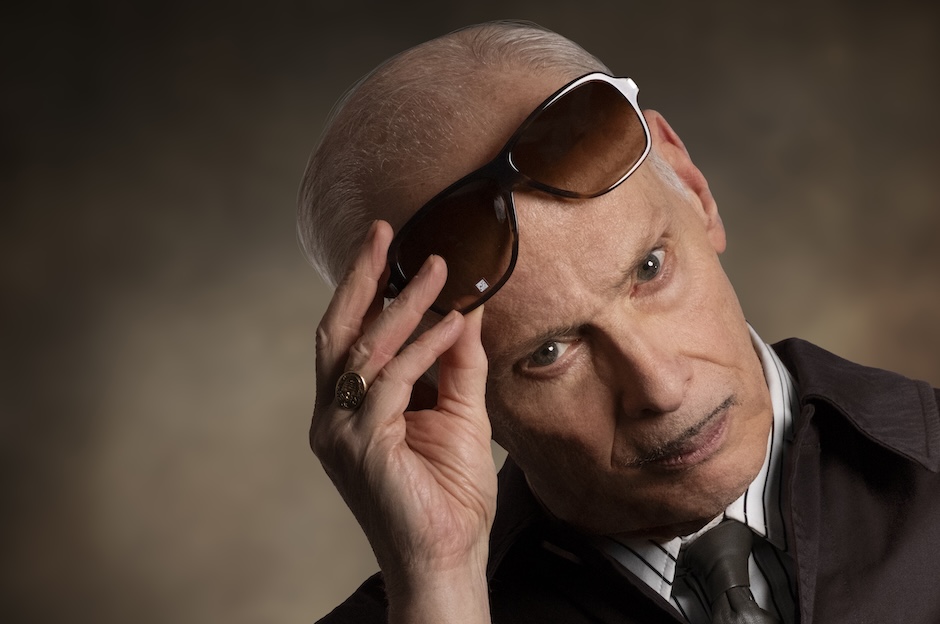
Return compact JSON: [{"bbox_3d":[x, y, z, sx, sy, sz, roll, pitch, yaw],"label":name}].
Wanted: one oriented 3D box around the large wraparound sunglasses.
[{"bbox_3d":[0.021,-0.045,3.717,0.150,0.056,0.145,-40,-4,-5],"label":"large wraparound sunglasses"}]

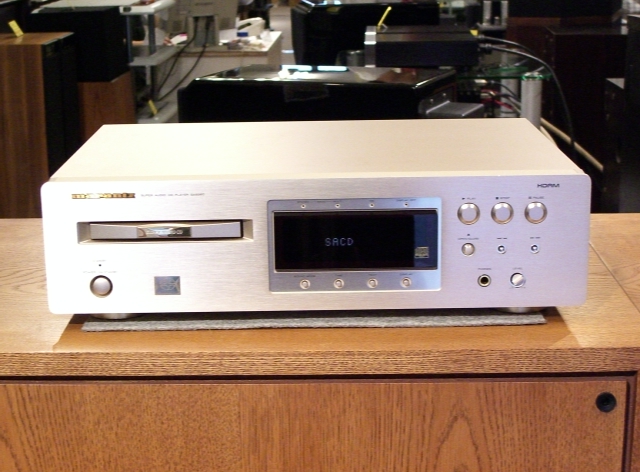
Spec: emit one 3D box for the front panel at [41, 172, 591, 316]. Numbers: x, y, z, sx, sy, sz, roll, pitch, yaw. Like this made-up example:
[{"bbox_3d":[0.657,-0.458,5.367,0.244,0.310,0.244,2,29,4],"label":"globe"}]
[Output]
[{"bbox_3d":[-0.002,0.006,1.024,0.440,0.111,0.025,-1,14,0],"label":"front panel"}]

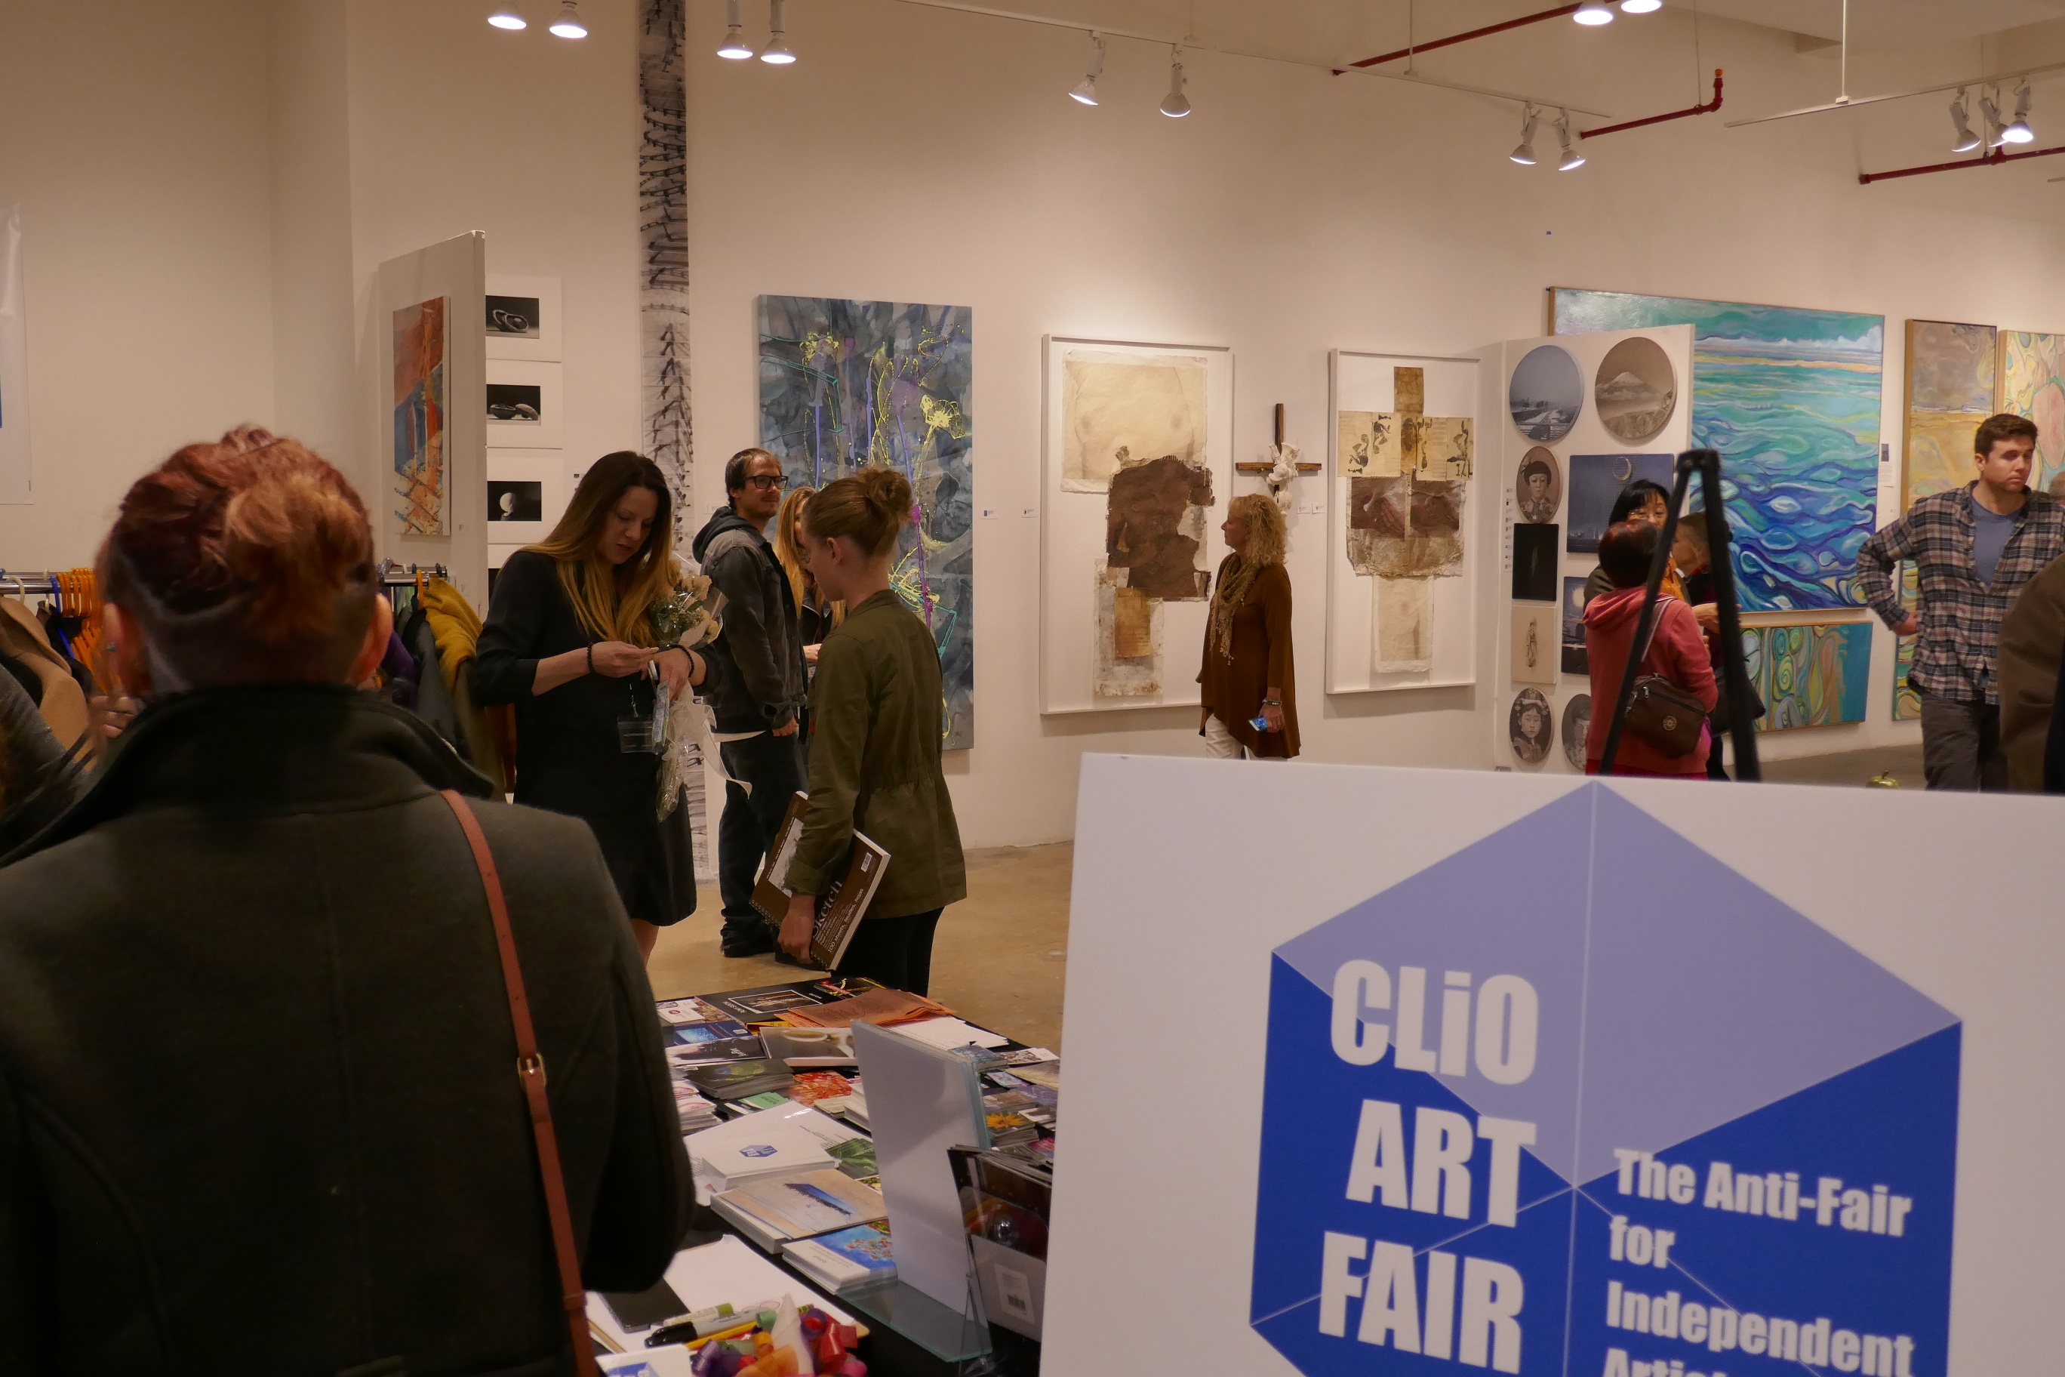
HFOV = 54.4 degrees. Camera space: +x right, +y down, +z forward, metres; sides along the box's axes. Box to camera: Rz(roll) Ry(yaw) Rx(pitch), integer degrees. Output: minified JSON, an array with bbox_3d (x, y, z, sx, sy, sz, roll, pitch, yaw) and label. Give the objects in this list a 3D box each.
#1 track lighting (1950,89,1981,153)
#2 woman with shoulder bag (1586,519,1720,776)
[{"bbox_3d":[4.013,-2.439,8.632,0.130,0.255,0.125,-1,5,-14],"label":"track lighting"},{"bbox_3d":[2.029,0.190,6.628,0.420,1.490,0.310,3,6,36],"label":"woman with shoulder bag"}]

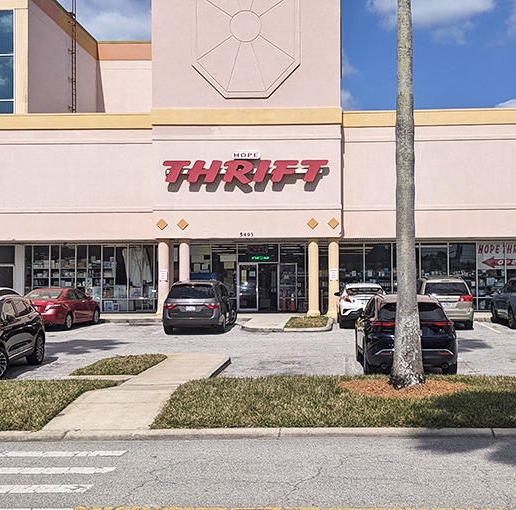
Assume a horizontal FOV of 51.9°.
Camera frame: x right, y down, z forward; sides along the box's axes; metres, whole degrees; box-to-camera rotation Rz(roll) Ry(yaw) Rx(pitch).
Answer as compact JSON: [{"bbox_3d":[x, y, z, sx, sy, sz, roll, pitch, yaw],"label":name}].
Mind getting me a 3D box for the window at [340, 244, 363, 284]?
[{"bbox_3d":[4.363,0.767,24.886,1.261,2.595,0.120,0,-1,2],"label":"window"}]

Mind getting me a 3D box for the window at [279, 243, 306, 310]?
[{"bbox_3d":[1.559,1.032,23.300,1.150,3.000,0.120,0,-1,0],"label":"window"}]

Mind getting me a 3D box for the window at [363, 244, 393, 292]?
[{"bbox_3d":[5.634,0.761,24.852,1.328,2.582,0.120,0,-1,2],"label":"window"}]

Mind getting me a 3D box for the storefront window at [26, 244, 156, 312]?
[{"bbox_3d":[-7.947,1.119,25.208,6.280,3.208,0.120,0,-1,2],"label":"storefront window"}]

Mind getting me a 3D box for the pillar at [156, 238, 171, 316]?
[{"bbox_3d":[-3.850,0.950,21.800,0.520,3.160,0.520,0,-1,0],"label":"pillar"}]

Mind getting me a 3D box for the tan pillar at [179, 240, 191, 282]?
[{"bbox_3d":[-3.010,0.940,21.800,0.520,3.160,0.520,0,-1,0],"label":"tan pillar"}]

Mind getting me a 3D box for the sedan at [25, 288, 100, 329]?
[{"bbox_3d":[-7.674,1.980,20.652,1.820,1.470,4.810,0,-1,3],"label":"sedan"}]

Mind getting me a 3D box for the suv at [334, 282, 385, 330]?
[{"bbox_3d":[3.870,1.810,19.800,1.800,1.560,4.360,0,-1,7],"label":"suv"}]

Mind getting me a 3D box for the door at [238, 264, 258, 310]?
[{"bbox_3d":[-0.441,1.530,25.012,0.930,2.230,0.080,0,-1,2],"label":"door"}]

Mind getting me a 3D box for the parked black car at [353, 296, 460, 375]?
[{"bbox_3d":[3.319,1.714,12.420,1.855,1.660,4.740,0,-1,8],"label":"parked black car"}]

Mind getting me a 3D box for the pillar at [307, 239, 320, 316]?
[{"bbox_3d":[2.290,0.930,21.750,0.520,3.160,0.520,0,-1,0],"label":"pillar"}]

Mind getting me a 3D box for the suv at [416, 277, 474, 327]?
[{"bbox_3d":[6.340,1.670,19.600,1.960,1.760,5.050,0,-1,8],"label":"suv"}]

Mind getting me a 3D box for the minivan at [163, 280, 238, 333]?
[{"bbox_3d":[-2.015,1.814,19.769,2.010,1.740,5.150,0,-1,4],"label":"minivan"}]

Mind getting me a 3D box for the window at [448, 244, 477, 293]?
[{"bbox_3d":[8.964,0.745,23.250,1.230,2.750,0.120,0,-1,0],"label":"window"}]

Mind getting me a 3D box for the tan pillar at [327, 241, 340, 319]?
[{"bbox_3d":[3.244,0.997,22.850,0.520,3.416,0.520,0,-1,0],"label":"tan pillar"}]

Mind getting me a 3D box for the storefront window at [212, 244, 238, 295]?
[{"bbox_3d":[-1.558,0.786,25.041,1.230,2.582,0.120,0,-1,2],"label":"storefront window"}]

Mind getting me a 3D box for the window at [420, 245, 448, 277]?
[{"bbox_3d":[8.235,0.743,24.784,1.321,2.579,0.120,0,-1,2],"label":"window"}]

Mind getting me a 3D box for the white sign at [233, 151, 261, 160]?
[{"bbox_3d":[-0.456,-3.957,21.200,1.170,0.330,0.180,0,-1,0],"label":"white sign"}]

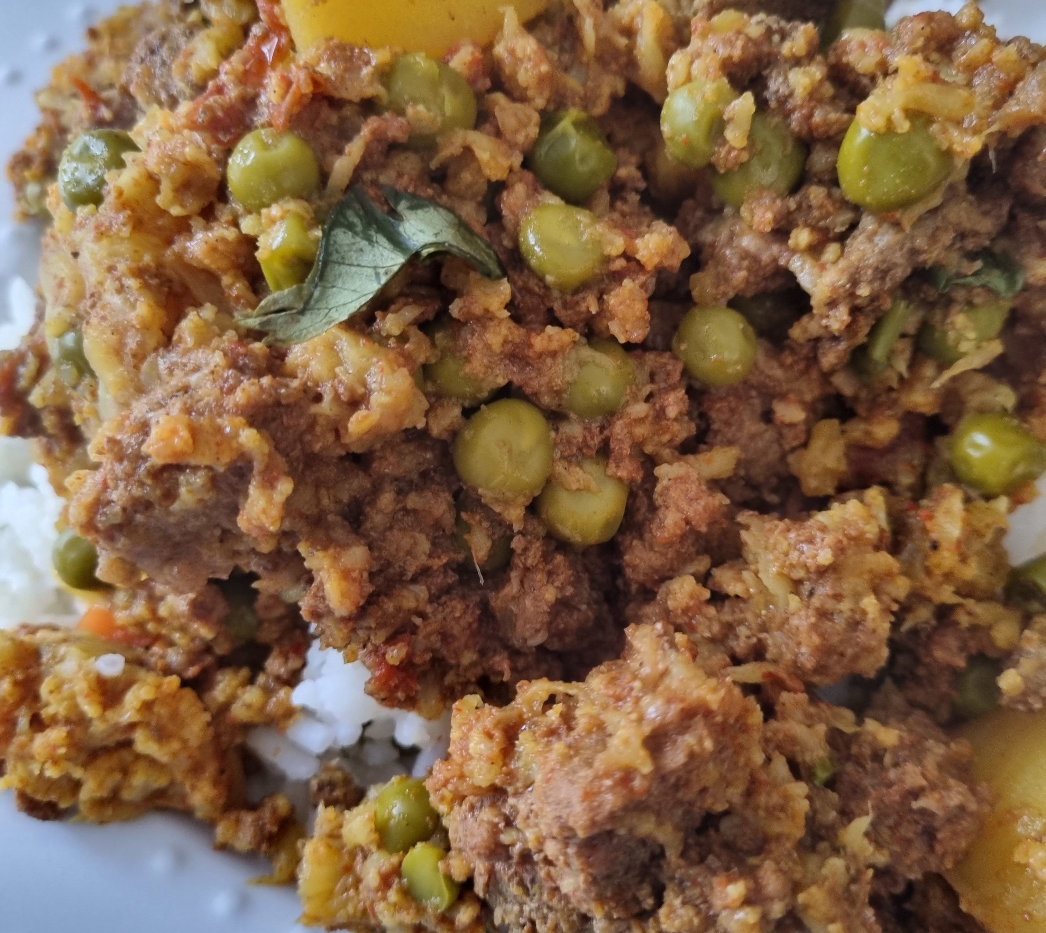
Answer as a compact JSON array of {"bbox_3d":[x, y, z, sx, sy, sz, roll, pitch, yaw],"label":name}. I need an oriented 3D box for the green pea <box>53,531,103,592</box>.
[{"bbox_3d":[-0.053,0.011,0.126,0.008,0.008,0.008,-1,61,0],"label":"green pea"}]

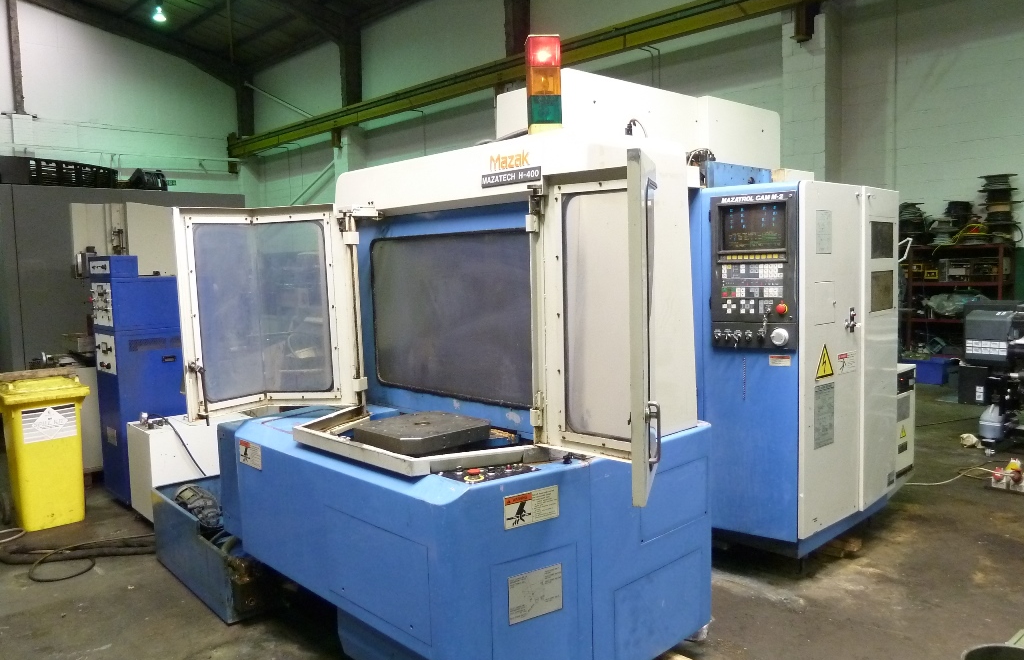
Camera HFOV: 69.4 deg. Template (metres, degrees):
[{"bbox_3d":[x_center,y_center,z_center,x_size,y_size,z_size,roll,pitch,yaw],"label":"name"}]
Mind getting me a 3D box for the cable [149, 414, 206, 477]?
[{"bbox_3d":[-2.088,0.726,4.622,0.260,0.340,0.160,-6,7,-43],"label":"cable"}]

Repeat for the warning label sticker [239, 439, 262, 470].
[{"bbox_3d":[-1.053,0.504,2.982,0.003,0.100,0.200,-6,7,-43],"label":"warning label sticker"}]

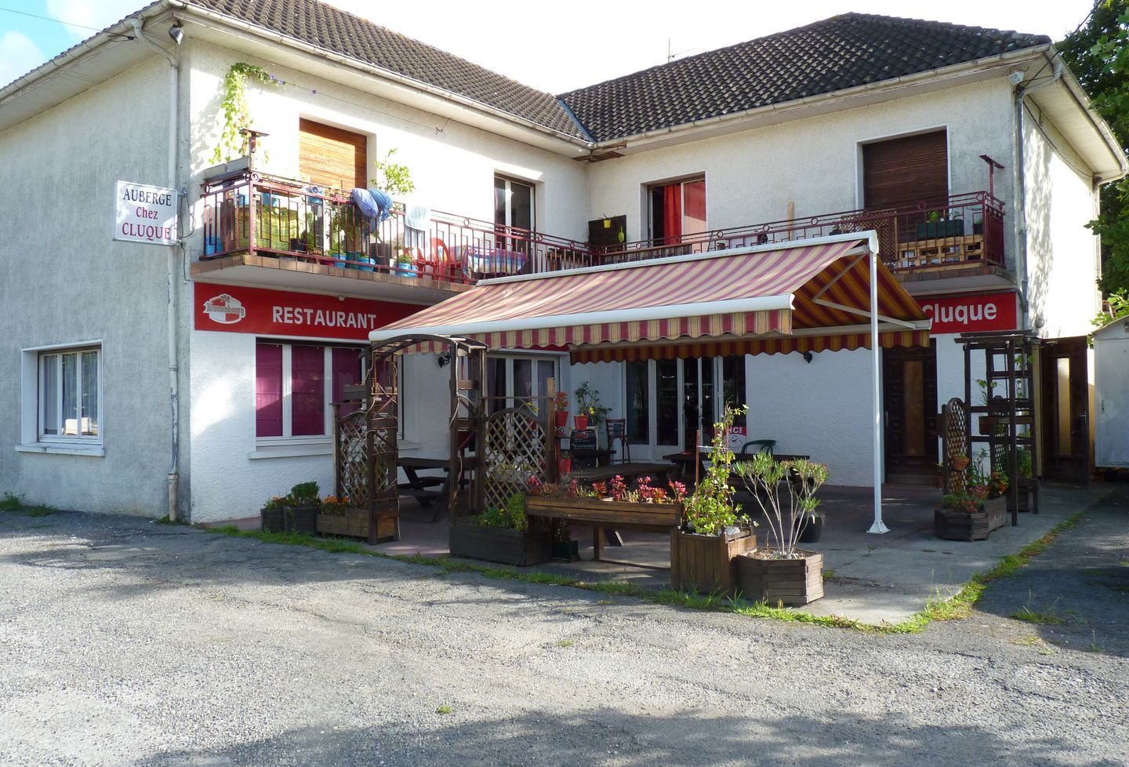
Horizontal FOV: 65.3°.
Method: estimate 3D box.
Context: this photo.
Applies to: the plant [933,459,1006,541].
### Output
[{"bbox_3d":[4.314,1.200,9.420,0.500,0.820,1.130,-1,-1,39],"label":"plant"}]

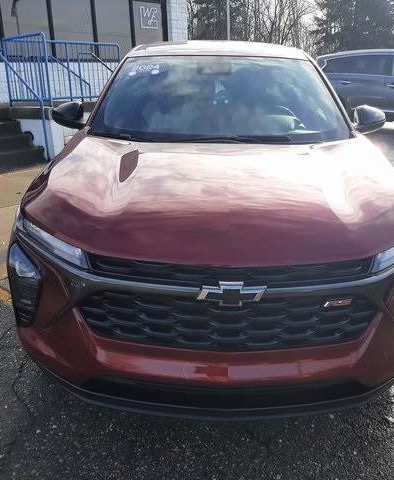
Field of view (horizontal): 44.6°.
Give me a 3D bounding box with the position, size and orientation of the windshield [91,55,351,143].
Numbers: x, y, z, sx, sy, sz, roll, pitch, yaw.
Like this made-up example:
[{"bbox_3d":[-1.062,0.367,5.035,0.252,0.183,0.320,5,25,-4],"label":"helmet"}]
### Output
[{"bbox_3d":[0.132,-0.837,2.833,1.480,0.130,0.867,1,54,0],"label":"windshield"}]

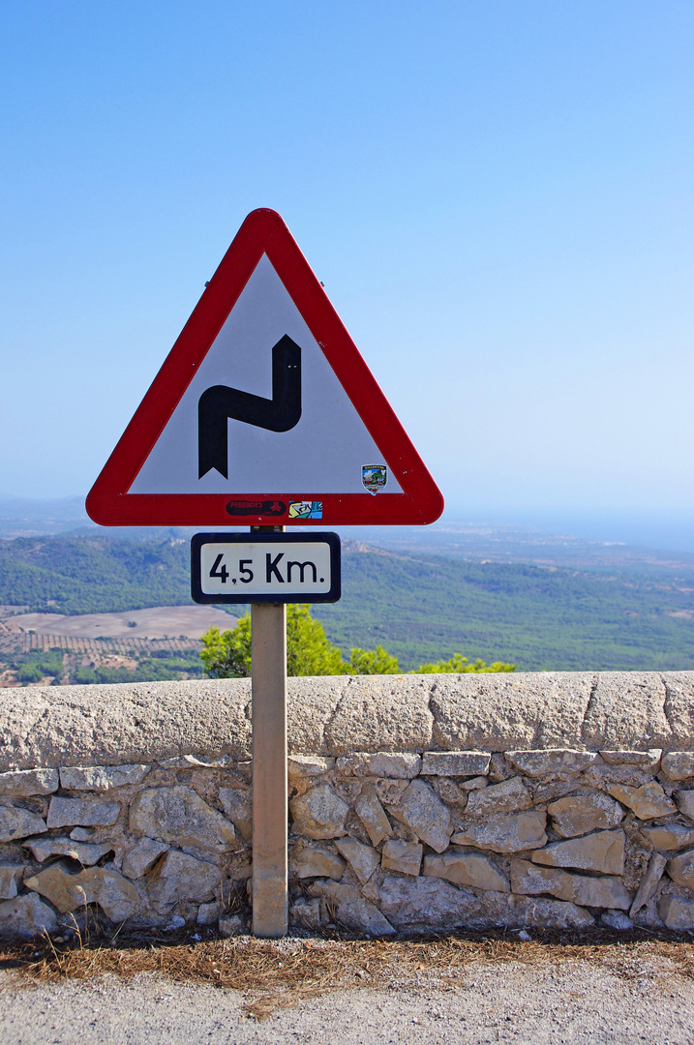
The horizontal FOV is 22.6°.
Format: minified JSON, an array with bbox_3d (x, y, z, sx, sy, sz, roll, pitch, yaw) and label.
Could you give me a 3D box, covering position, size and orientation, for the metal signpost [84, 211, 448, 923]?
[{"bbox_3d":[-0.203,0.125,4.393,0.900,1.825,0.090,0,1,8],"label":"metal signpost"}]

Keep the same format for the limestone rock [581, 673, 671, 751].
[{"bbox_3d":[0.721,0.491,4.600,0.232,0.190,0.340,0,1,0],"label":"limestone rock"}]

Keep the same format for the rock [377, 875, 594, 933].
[{"bbox_3d":[0.363,0.967,4.515,0.549,0.133,0.200,0,1,7],"label":"rock"}]

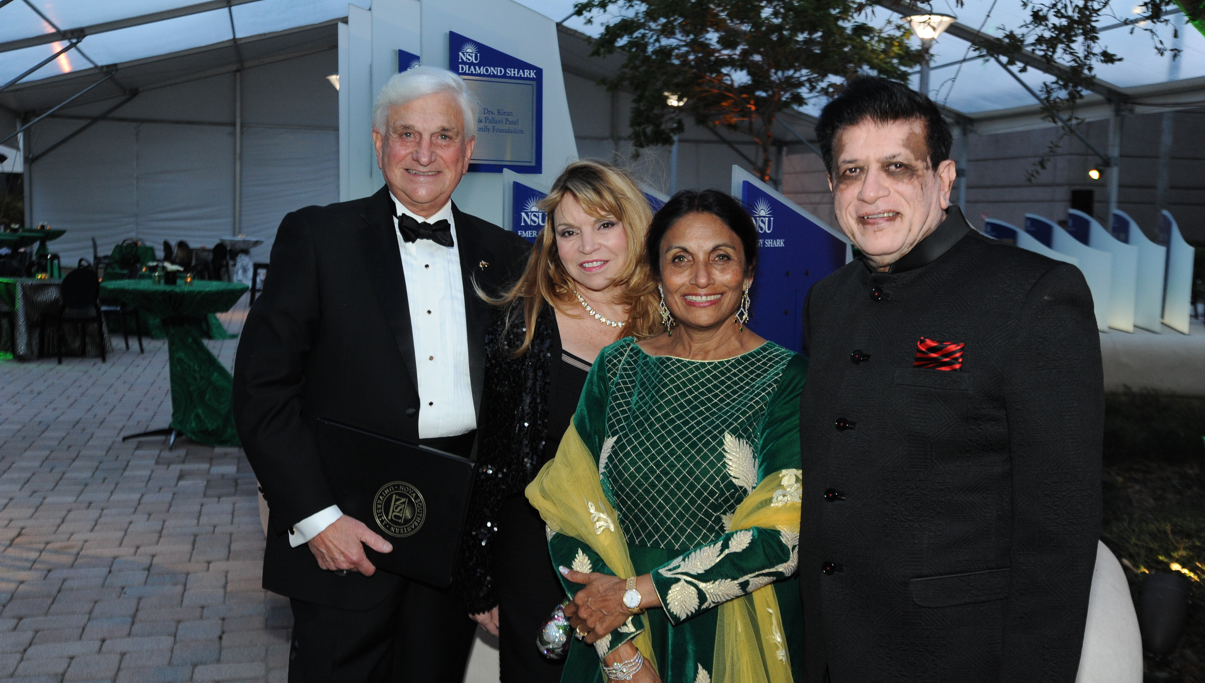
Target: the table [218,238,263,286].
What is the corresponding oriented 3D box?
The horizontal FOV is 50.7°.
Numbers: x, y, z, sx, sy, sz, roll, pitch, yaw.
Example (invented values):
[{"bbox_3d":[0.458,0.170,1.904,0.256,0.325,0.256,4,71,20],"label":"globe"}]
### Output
[{"bbox_3d":[-6.864,-1.457,24.200,0.851,0.959,0.851,1,6,0],"label":"table"}]

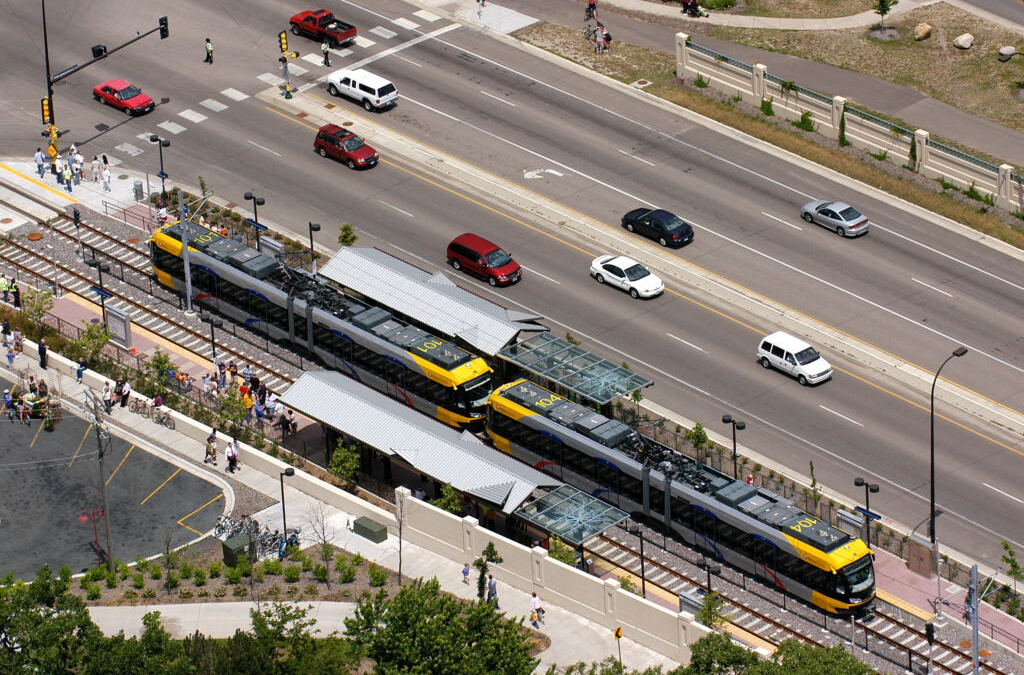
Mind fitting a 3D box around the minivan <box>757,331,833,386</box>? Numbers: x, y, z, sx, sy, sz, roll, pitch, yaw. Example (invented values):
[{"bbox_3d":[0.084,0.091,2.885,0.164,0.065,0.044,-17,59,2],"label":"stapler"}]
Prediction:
[{"bbox_3d":[16.209,1.202,304.636,1.830,1.690,4.550,-27,37,-36],"label":"minivan"}]

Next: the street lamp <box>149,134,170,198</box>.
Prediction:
[{"bbox_3d":[-20.634,-9.531,314.423,0.500,4.800,1.500,-26,36,-36],"label":"street lamp"}]

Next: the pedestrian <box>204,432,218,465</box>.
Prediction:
[{"bbox_3d":[-16.193,6.035,284.891,0.550,1.620,0.500,23,37,40],"label":"pedestrian"}]

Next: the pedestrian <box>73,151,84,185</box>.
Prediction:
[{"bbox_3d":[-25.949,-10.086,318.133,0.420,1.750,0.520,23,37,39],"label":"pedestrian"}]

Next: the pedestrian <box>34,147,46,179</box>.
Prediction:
[{"bbox_3d":[-28.288,-10.409,318.862,0.550,1.800,0.500,5,29,13],"label":"pedestrian"}]

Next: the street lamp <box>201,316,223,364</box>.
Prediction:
[{"bbox_3d":[-16.231,1.077,290.620,0.480,4.400,1.600,-25,35,-35],"label":"street lamp"}]

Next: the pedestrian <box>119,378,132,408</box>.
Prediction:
[{"bbox_3d":[-21.388,3.071,294.099,0.420,1.740,0.500,5,29,13],"label":"pedestrian"}]

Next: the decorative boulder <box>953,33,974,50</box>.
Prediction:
[{"bbox_3d":[27.764,-18.202,326.813,1.350,0.750,1.000,-3,28,0],"label":"decorative boulder"}]

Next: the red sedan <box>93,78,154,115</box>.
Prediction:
[{"bbox_3d":[-24.678,-15.333,337.741,4.200,1.380,1.660,24,39,38],"label":"red sedan"}]

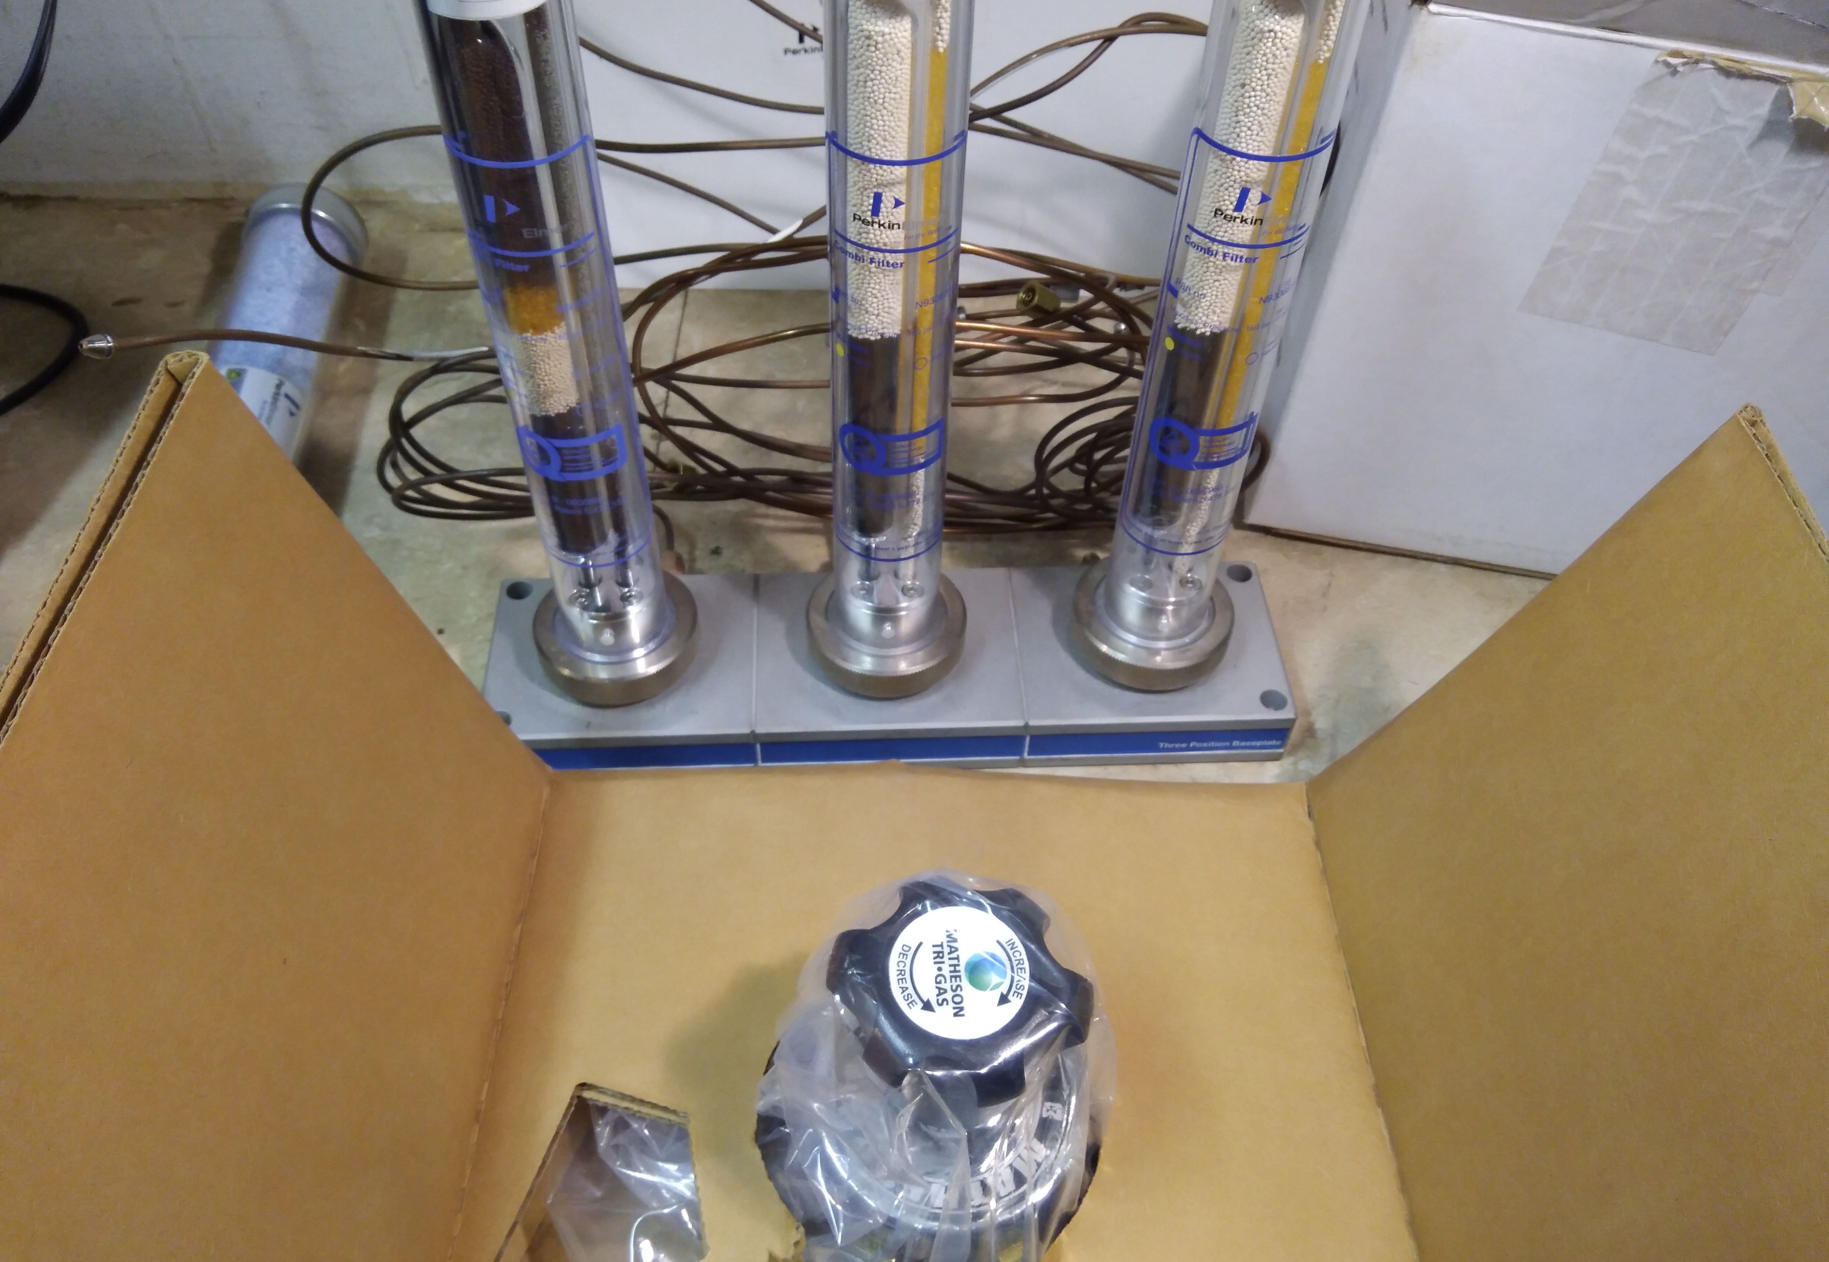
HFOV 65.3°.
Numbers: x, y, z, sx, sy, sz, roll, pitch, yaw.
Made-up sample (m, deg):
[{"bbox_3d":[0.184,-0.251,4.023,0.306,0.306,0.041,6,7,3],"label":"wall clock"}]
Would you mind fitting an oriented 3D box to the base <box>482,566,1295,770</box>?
[{"bbox_3d":[-0.010,0.015,0.542,0.293,0.026,0.078,-1,48,-3],"label":"base"}]

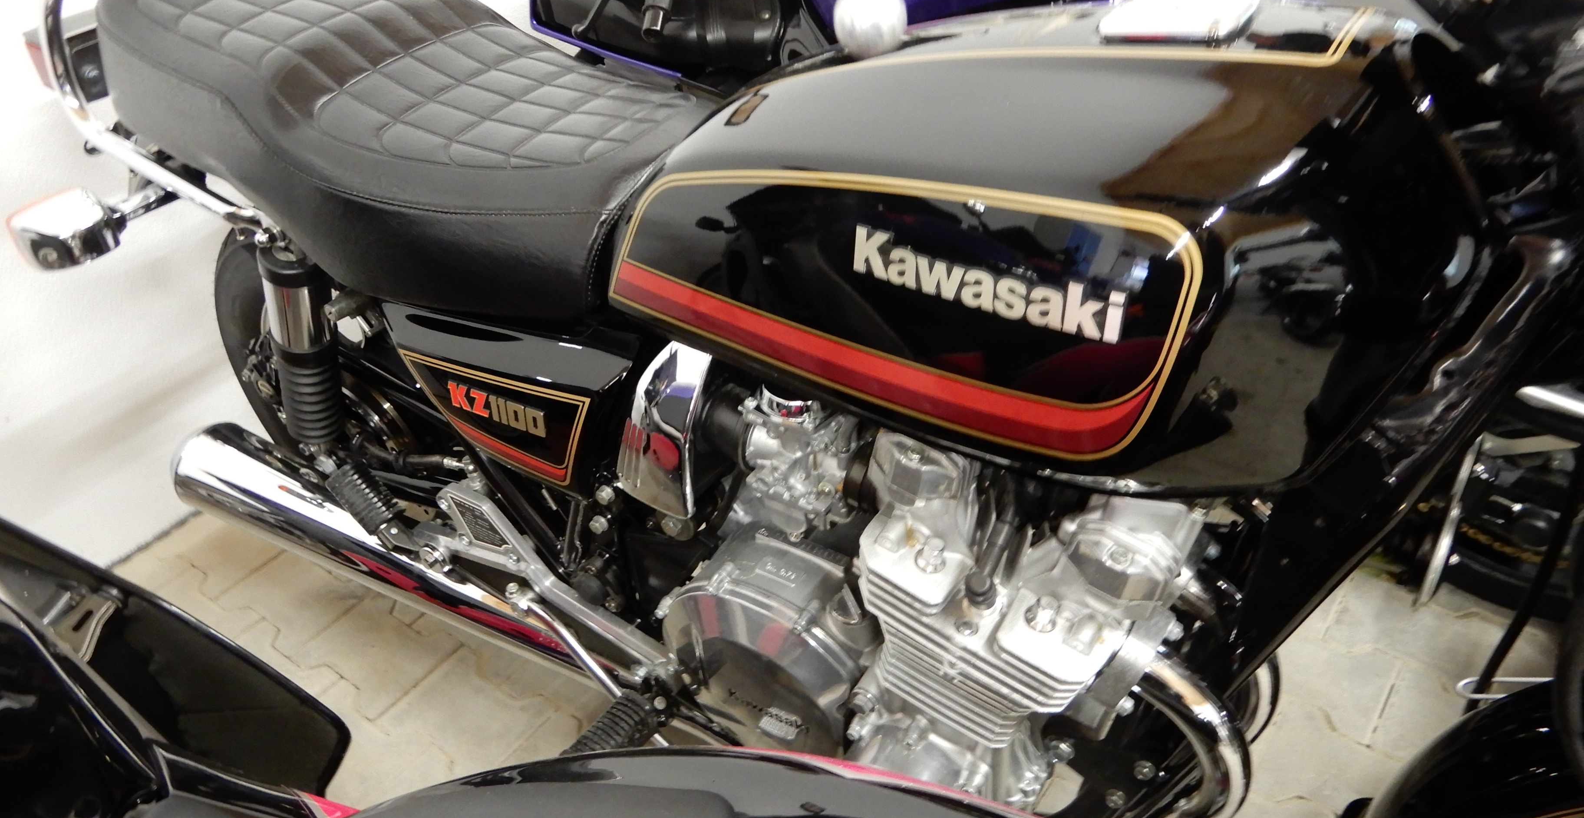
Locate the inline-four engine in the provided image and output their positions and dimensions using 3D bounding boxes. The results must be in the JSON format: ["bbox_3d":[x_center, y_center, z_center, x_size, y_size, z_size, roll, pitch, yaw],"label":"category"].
[{"bbox_3d":[0.149,0.101,1.090,0.475,0.525,0.470,16,44,24],"label":"inline-four engine"}]

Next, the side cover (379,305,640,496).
[{"bbox_3d":[-0.289,-0.019,1.101,0.335,0.190,0.077,16,44,24],"label":"side cover"}]

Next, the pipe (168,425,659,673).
[{"bbox_3d":[-0.388,0.182,1.238,0.750,0.112,0.112,18,45,20],"label":"pipe"}]

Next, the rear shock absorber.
[{"bbox_3d":[-0.527,-0.052,1.203,0.066,0.350,0.066,29,49,10],"label":"rear shock absorber"}]

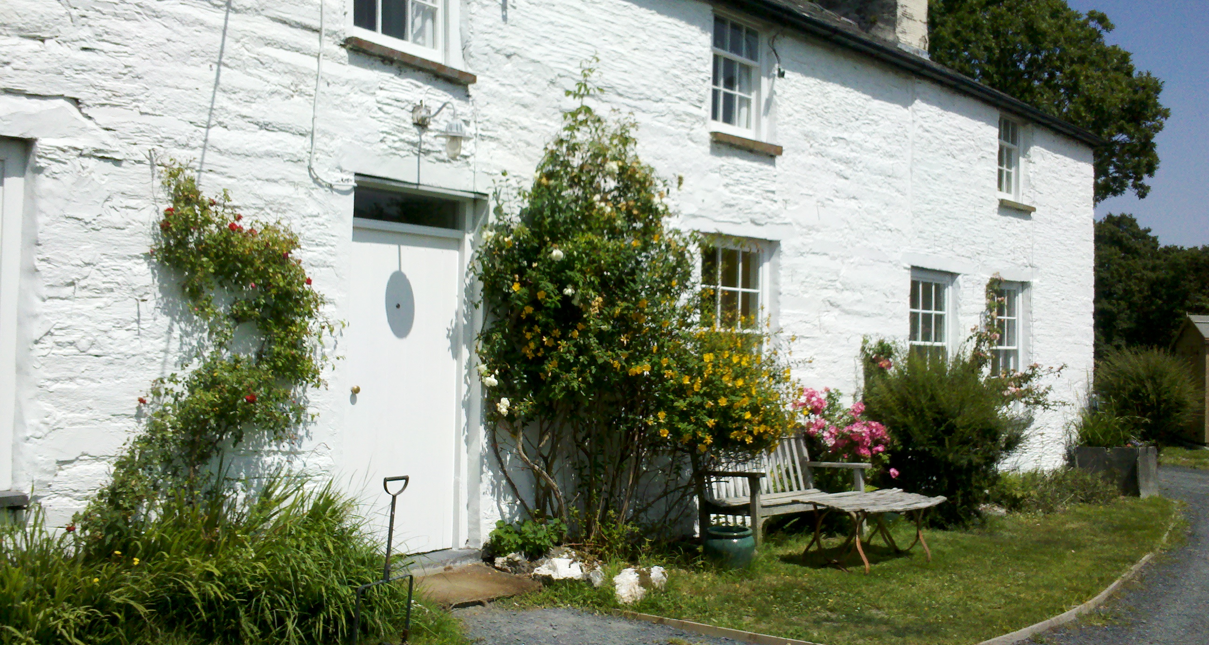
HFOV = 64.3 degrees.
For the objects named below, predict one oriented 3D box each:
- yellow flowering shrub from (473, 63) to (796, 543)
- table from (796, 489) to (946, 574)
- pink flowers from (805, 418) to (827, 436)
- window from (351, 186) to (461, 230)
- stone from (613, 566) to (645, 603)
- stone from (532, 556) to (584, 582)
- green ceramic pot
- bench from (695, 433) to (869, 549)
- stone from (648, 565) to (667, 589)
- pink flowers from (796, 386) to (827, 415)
[{"bbox_3d":[0.358,-0.061,6.863,2.750,3.300,0.950,3,-2,-42],"label":"yellow flowering shrub"},{"bbox_3d":[2.066,1.567,7.304,1.180,0.440,0.600,3,-2,-42],"label":"table"},{"bbox_3d":[1.728,0.852,7.850,0.170,0.150,0.160,3,-3,-40],"label":"pink flowers"},{"bbox_3d":[-1.259,-0.728,6.163,0.780,0.200,0.060,3,-2,-42],"label":"window"},{"bbox_3d":[0.149,1.530,5.624,0.185,0.190,0.150,1,-1,2],"label":"stone"},{"bbox_3d":[-0.293,1.537,6.068,0.310,0.135,0.190,2,-1,-2],"label":"stone"},{"bbox_3d":[0.891,1.583,6.842,0.360,0.265,0.360,2,-1,0],"label":"green ceramic pot"},{"bbox_3d":[1.500,1.335,7.840,1.380,0.900,0.640,3,-2,-38],"label":"bench"},{"bbox_3d":[0.327,1.573,5.971,0.120,0.130,0.110,1,-1,4],"label":"stone"},{"bbox_3d":[1.803,0.685,8.400,0.280,0.250,0.220,1,-2,12],"label":"pink flowers"}]

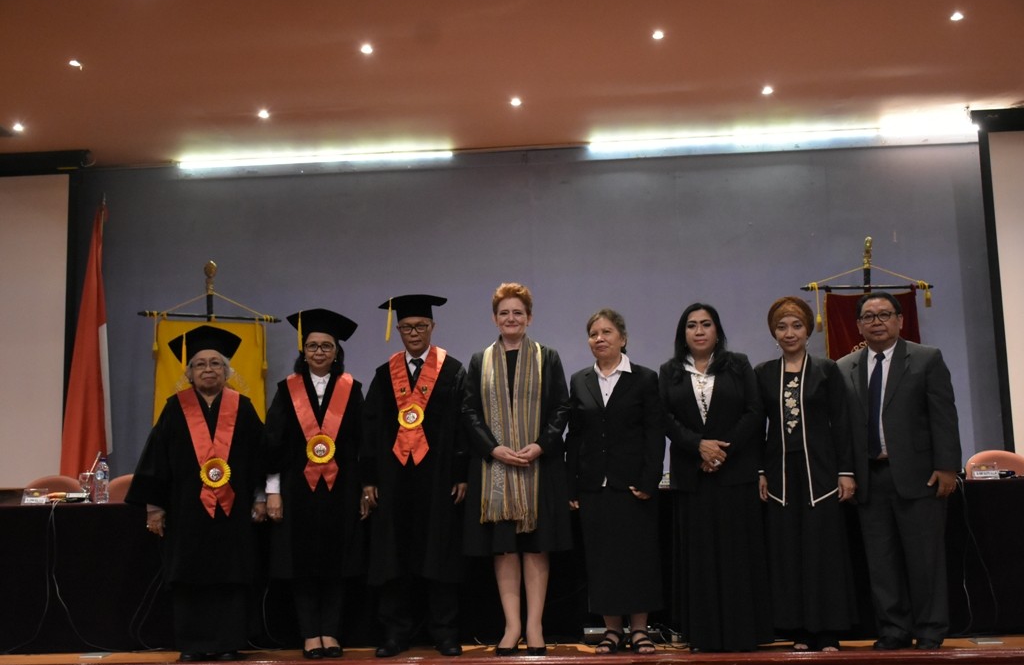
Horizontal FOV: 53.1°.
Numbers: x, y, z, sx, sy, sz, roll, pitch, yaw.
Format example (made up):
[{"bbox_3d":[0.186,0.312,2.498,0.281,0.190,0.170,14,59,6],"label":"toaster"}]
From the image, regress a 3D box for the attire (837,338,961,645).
[{"bbox_3d":[1.829,0.746,4.834,0.550,1.429,0.360,-6,-8,32],"label":"attire"}]

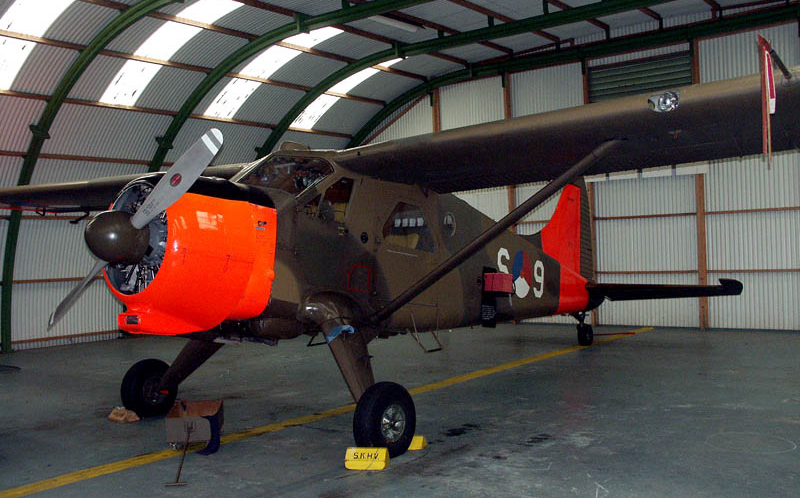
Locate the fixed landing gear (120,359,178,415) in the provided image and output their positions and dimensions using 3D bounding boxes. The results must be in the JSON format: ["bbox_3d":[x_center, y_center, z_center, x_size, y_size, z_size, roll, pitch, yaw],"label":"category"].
[{"bbox_3d":[-2.562,1.433,8.293,0.235,0.610,0.620,-2,0,38],"label":"fixed landing gear"}]

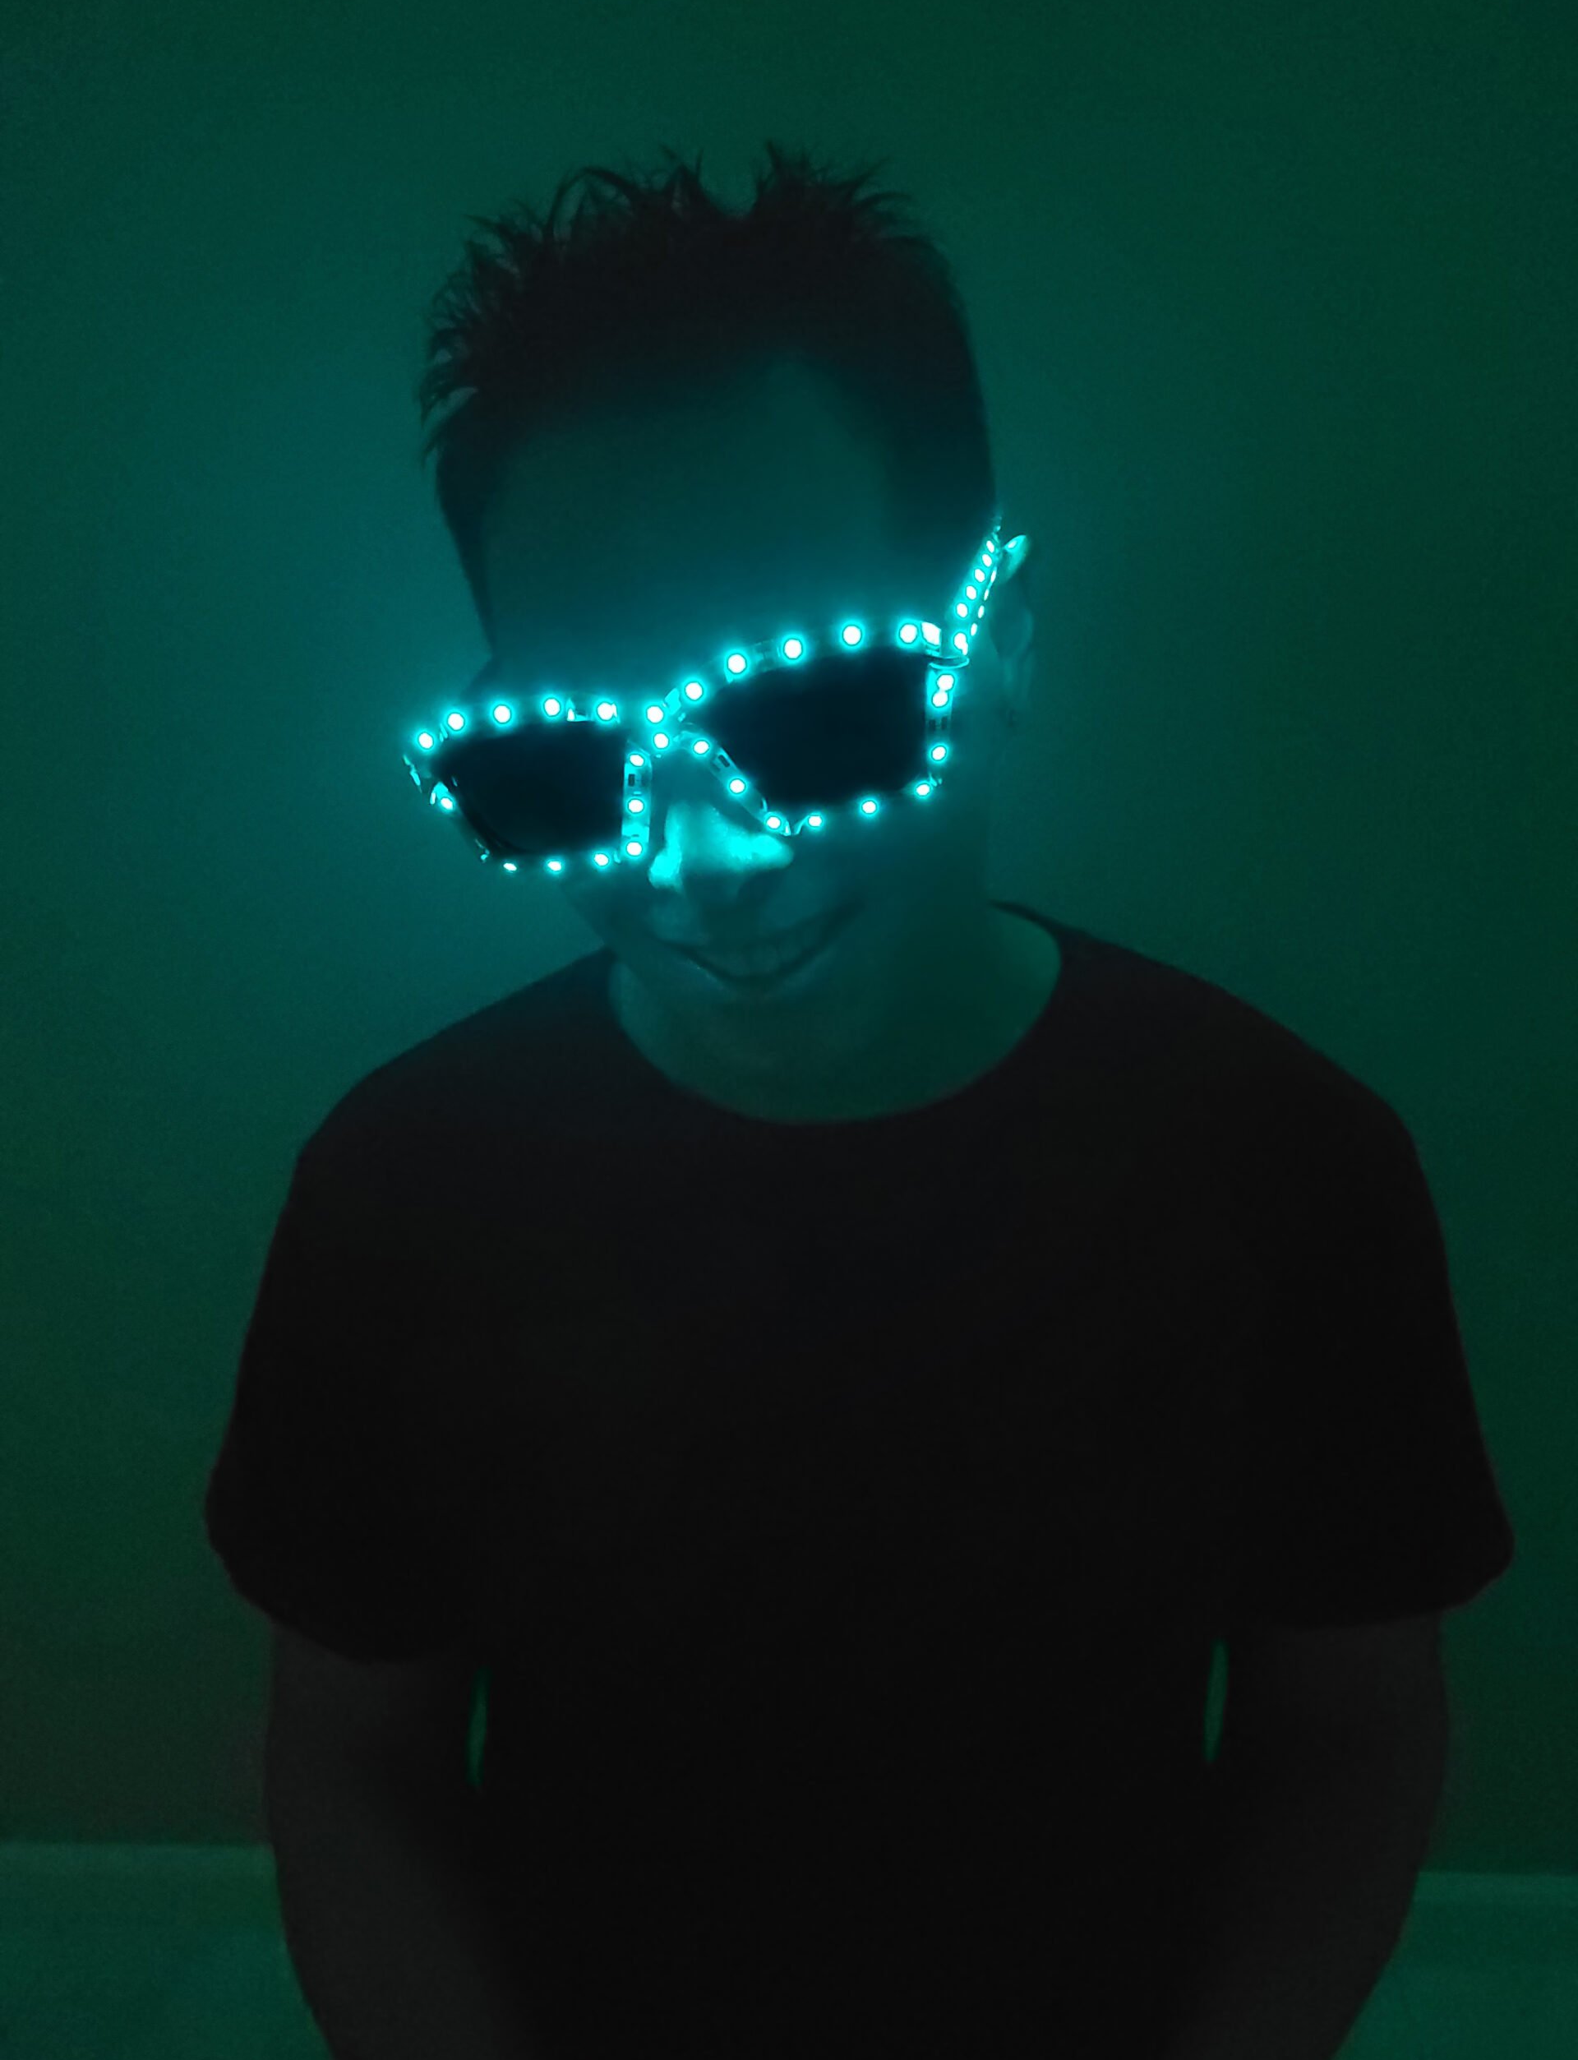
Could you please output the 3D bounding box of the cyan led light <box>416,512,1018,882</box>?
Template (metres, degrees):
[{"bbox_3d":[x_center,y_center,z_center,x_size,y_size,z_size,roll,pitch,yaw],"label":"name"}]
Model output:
[{"bbox_3d":[-0.016,-0.108,0.497,0.166,0.055,0.146,-7,30,19],"label":"cyan led light"}]

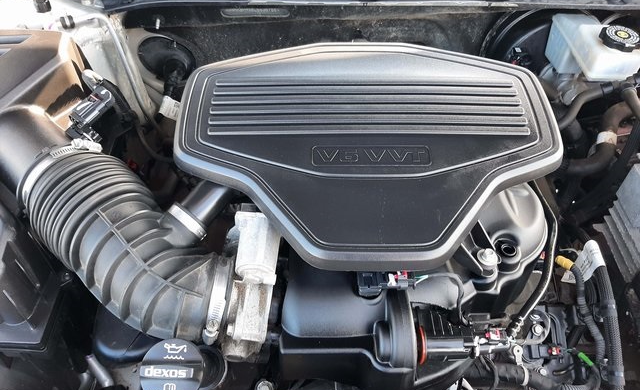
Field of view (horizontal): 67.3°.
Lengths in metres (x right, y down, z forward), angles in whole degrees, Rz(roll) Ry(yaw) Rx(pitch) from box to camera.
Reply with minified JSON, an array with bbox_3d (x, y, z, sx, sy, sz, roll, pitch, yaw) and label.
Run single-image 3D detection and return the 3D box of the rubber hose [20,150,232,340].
[{"bbox_3d":[-0.221,0.061,0.570,0.275,0.130,0.145,32,62,4],"label":"rubber hose"}]

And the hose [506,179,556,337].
[{"bbox_3d":[0.268,0.074,0.592,0.048,0.022,0.200,11,71,15],"label":"hose"}]

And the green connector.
[{"bbox_3d":[0.318,0.197,0.575,0.022,0.009,0.009,36,72,21],"label":"green connector"}]

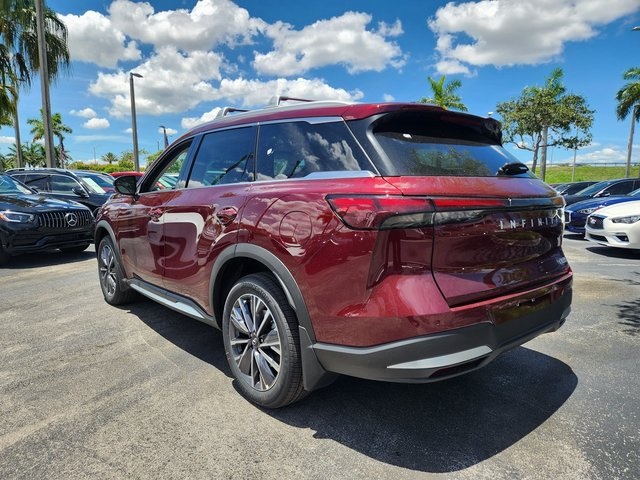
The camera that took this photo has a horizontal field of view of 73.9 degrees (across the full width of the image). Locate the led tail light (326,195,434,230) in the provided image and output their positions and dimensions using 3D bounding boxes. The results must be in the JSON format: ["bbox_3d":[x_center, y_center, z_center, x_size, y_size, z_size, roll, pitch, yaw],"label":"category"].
[{"bbox_3d":[0.247,-0.116,1.786,0.230,0.155,0.480,-6,9,-40],"label":"led tail light"}]

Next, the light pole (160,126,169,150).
[{"bbox_3d":[-14.303,-6.950,39.447,0.700,7.350,0.300,0,7,0],"label":"light pole"}]

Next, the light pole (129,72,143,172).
[{"bbox_3d":[-9.320,-4.912,22.071,0.700,7.240,0.300,0,7,0],"label":"light pole"}]

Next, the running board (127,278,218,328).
[{"bbox_3d":[-1.204,0.474,3.435,0.170,0.110,1.850,-6,9,-40],"label":"running board"}]

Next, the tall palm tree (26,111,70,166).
[{"bbox_3d":[-24.710,-7.614,39.360,3.500,8.850,3.500,-5,8,-32],"label":"tall palm tree"}]

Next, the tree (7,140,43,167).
[{"bbox_3d":[-32.542,-7.486,47.422,3.700,6.860,3.700,-5,8,-33],"label":"tree"}]

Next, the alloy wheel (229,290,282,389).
[{"bbox_3d":[-0.303,0.567,2.446,0.210,0.540,0.540,-6,9,-40],"label":"alloy wheel"}]

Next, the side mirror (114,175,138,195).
[{"bbox_3d":[-1.709,-0.487,3.742,0.230,0.190,0.190,-6,9,-40],"label":"side mirror"}]

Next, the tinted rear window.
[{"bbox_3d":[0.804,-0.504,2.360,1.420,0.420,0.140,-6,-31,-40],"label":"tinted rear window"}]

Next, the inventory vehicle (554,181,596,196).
[{"bbox_3d":[9.289,-1.351,15.255,4.800,1.450,1.830,1,7,12],"label":"inventory vehicle"}]

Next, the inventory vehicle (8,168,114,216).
[{"bbox_3d":[-6.107,-0.891,10.915,4.850,1.770,1.940,1,7,16],"label":"inventory vehicle"}]

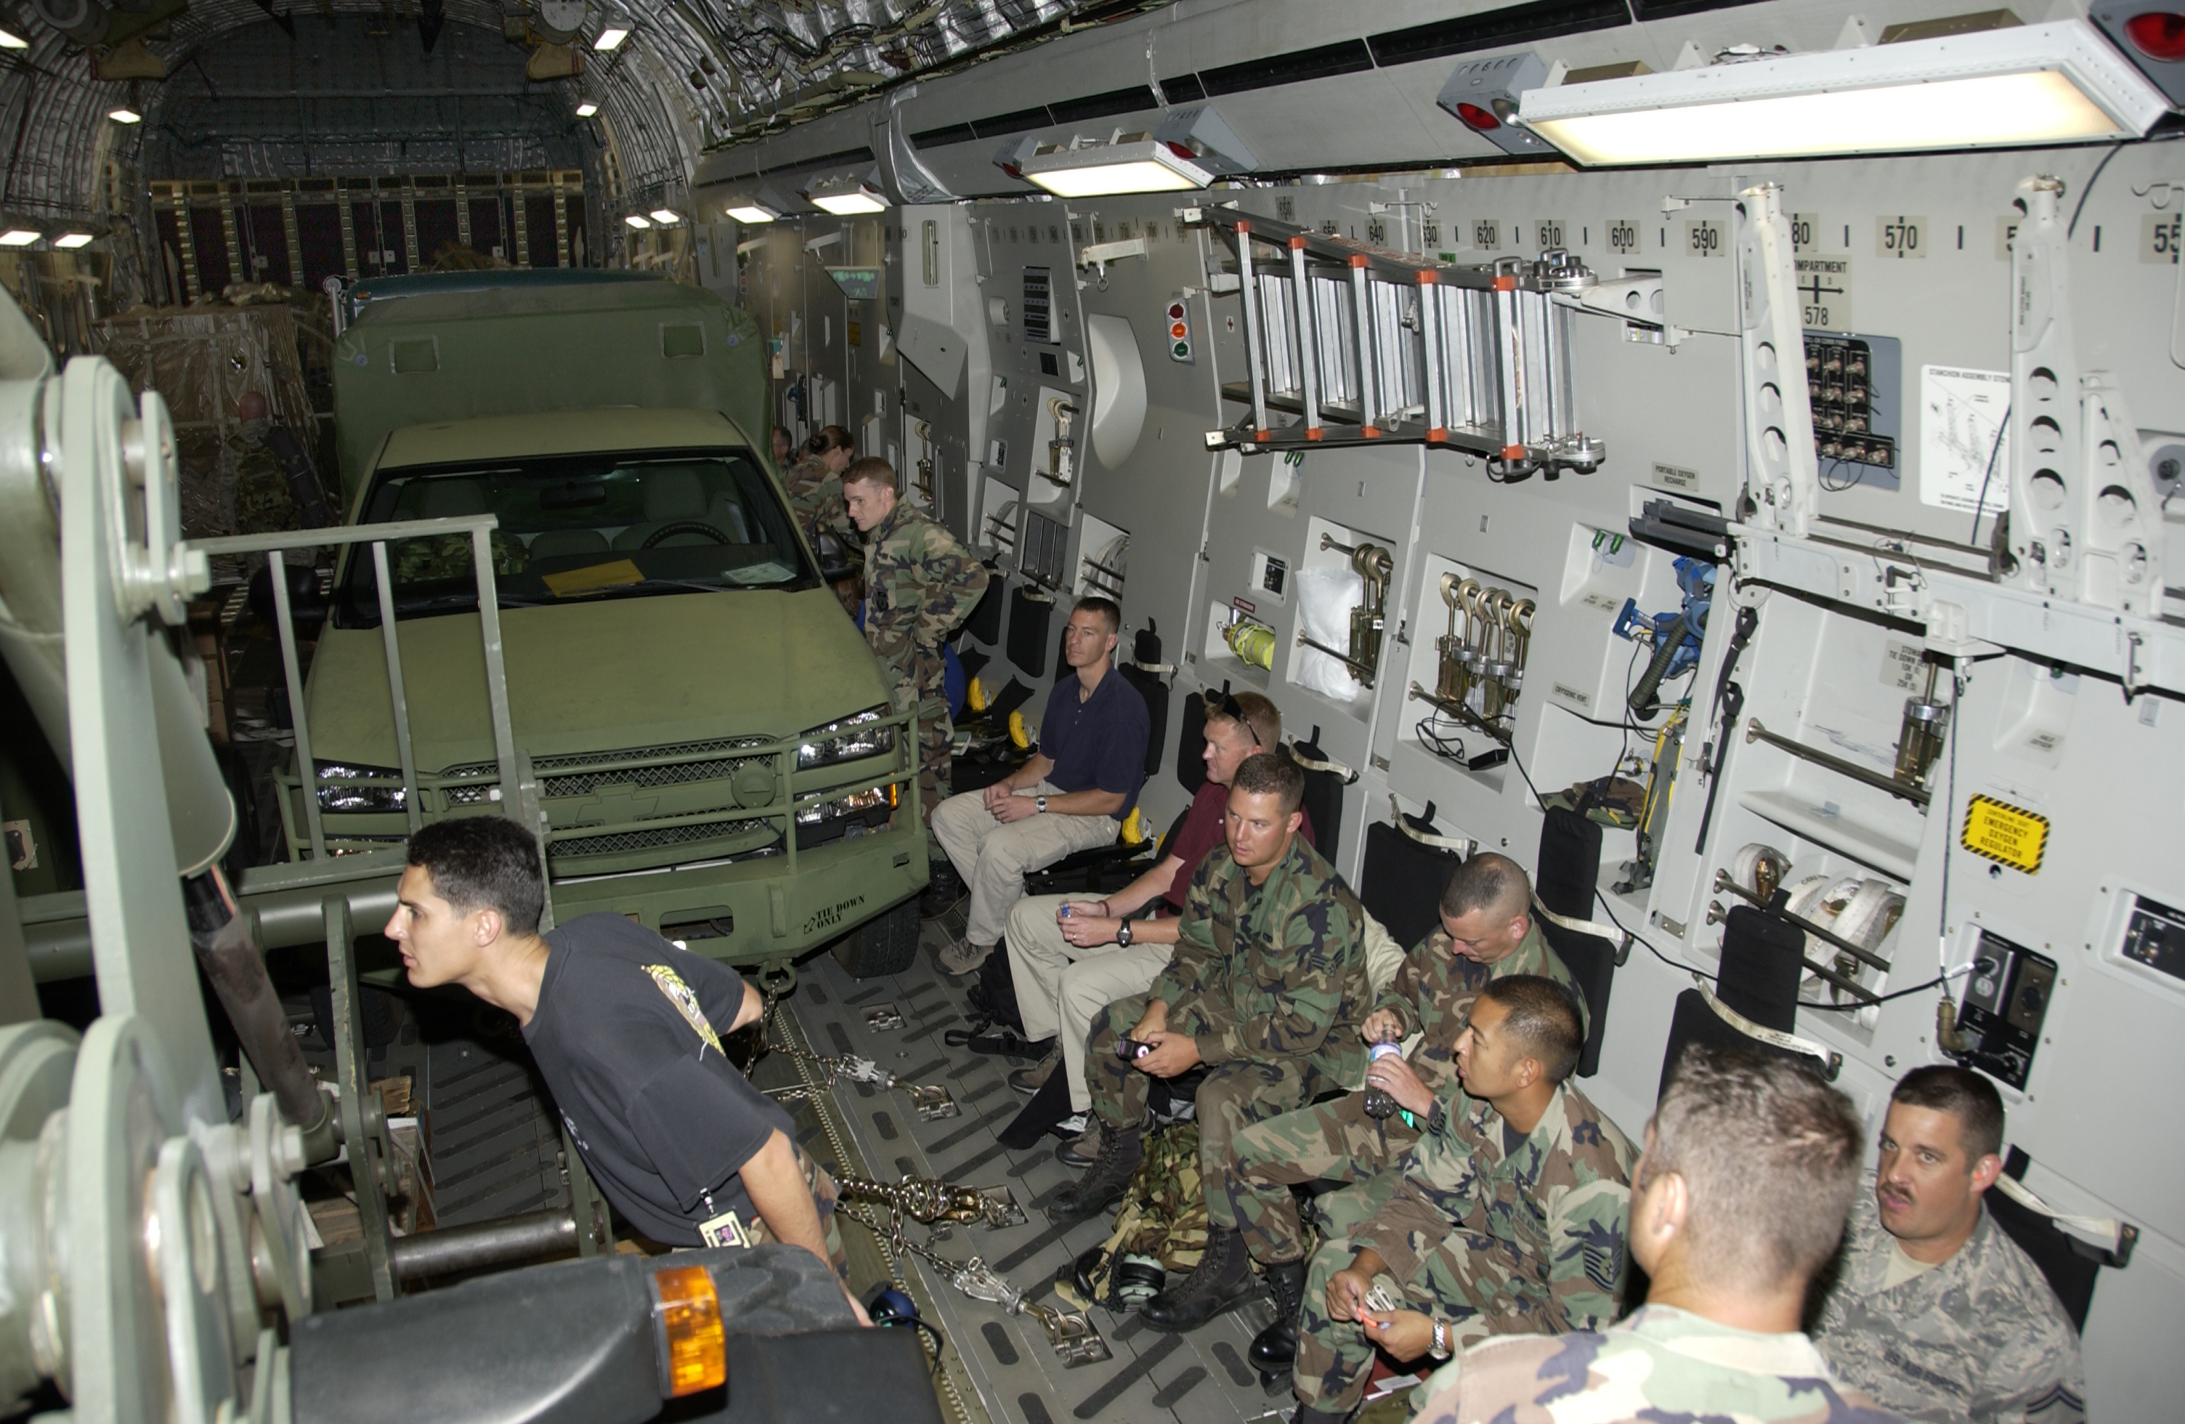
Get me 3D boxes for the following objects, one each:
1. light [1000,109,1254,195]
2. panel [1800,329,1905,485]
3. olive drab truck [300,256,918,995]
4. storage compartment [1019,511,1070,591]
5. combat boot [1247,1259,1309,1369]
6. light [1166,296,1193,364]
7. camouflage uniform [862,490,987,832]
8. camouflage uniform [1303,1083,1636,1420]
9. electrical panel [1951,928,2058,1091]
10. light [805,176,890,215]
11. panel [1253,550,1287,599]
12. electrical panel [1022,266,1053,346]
[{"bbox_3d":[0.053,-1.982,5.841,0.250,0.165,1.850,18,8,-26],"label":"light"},{"bbox_3d":[1.467,-0.587,3.173,0.050,0.300,0.270,-17,21,-18],"label":"panel"},{"bbox_3d":[-2.344,-0.587,7.306,2.050,2.340,5.850,-6,18,-19],"label":"olive drab truck"},{"bbox_3d":[-0.144,-0.731,7.294,0.180,0.280,0.510,2,15,-23],"label":"storage compartment"},{"bbox_3d":[0.462,1.382,3.946,0.115,0.250,0.300,10,19,30],"label":"combat boot"},{"bbox_3d":[0.310,-1.365,5.850,0.105,0.240,0.060,3,21,26],"label":"light"},{"bbox_3d":[-0.617,-0.124,6.287,0.450,1.360,0.540,-8,18,-26],"label":"camouflage uniform"},{"bbox_3d":[0.866,1.145,3.543,0.750,0.850,0.600,-6,17,-18],"label":"camouflage uniform"},{"bbox_3d":[1.635,0.532,2.909,0.050,0.245,0.155,0,15,-23],"label":"electrical panel"},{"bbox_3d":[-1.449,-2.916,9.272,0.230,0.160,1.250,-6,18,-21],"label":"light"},{"bbox_3d":[0.609,-0.456,5.433,0.060,0.150,0.240,1,15,-23],"label":"panel"},{"bbox_3d":[-0.214,-1.770,7.078,0.060,0.310,0.320,-7,18,-21],"label":"electrical panel"}]

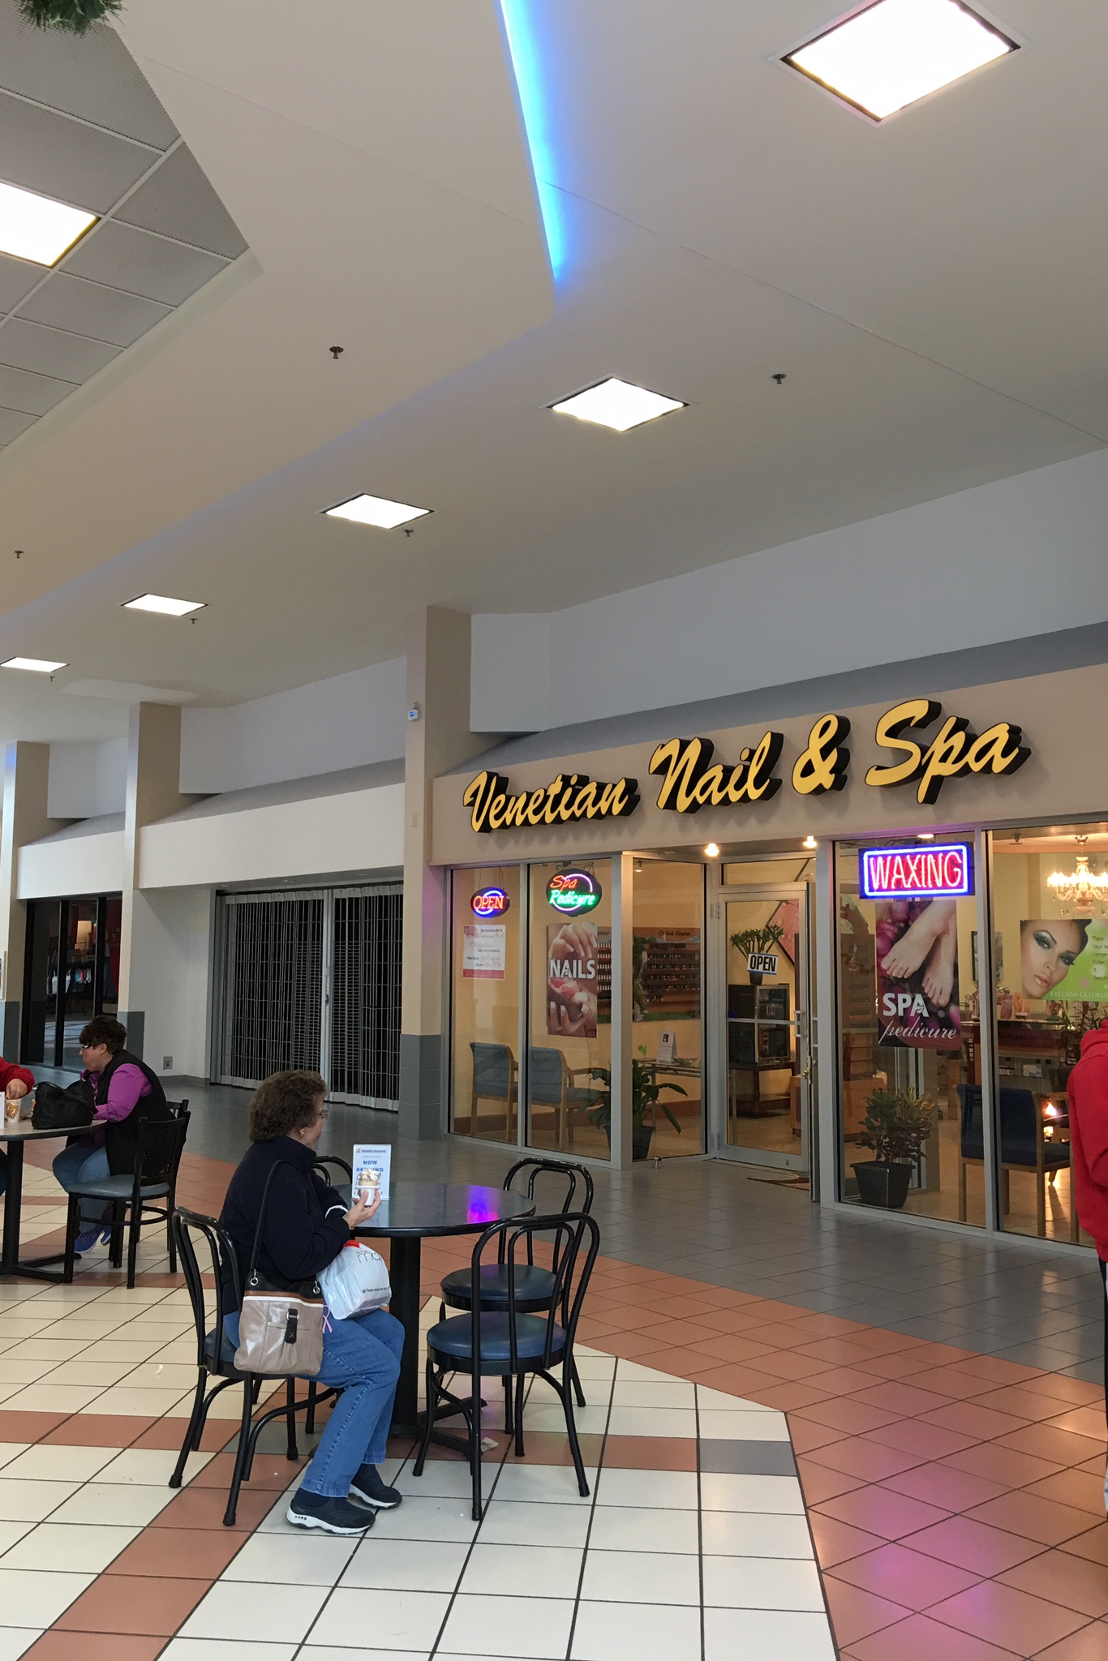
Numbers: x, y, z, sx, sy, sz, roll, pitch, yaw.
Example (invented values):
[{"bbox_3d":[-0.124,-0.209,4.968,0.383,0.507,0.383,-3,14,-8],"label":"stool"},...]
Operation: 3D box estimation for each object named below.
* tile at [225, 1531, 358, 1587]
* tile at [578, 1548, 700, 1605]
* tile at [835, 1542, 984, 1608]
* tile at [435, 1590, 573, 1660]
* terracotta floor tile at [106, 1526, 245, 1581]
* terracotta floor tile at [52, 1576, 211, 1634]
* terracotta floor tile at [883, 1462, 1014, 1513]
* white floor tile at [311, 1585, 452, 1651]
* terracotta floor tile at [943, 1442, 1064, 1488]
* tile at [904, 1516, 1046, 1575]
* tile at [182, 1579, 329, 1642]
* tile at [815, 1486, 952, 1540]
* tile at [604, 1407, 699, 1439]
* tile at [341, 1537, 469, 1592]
[{"bbox_3d":[-0.684,1.921,3.656,0.300,0.015,0.300,0,-6,5],"label":"tile"},{"bbox_3d":[0.230,1.960,3.646,0.305,0.010,0.302,0,-5,5],"label":"tile"},{"bbox_3d":[0.926,1.967,3.666,0.302,0.010,0.302,5,-7,-39],"label":"tile"},{"bbox_3d":[-0.106,1.911,3.336,0.301,0.012,0.297,0,-5,5],"label":"tile"},{"bbox_3d":[-0.997,1.940,3.724,0.301,0.012,0.297,0,-5,5],"label":"terracotta floor tile"},{"bbox_3d":[-1.016,1.891,3.382,0.300,0.015,0.300,0,-6,5],"label":"terracotta floor tile"},{"bbox_3d":[1.191,2.008,4.245,0.298,0.012,0.298,5,-7,-39],"label":"terracotta floor tile"},{"bbox_3d":[-0.414,1.901,3.351,0.299,0.010,0.299,0,-6,5],"label":"white floor tile"},{"bbox_3d":[1.425,2.025,4.433,0.299,0.010,0.299,5,-7,-39],"label":"terracotta floor tile"},{"bbox_3d":[1.161,1.986,3.857,0.302,0.010,0.302,5,-7,-39],"label":"tile"},{"bbox_3d":[-0.728,1.933,3.432,0.305,0.010,0.302,0,-5,5],"label":"tile"},{"bbox_3d":[0.957,1.988,4.053,0.298,0.012,0.298,5,-7,-39],"label":"tile"},{"bbox_3d":[0.346,2.070,4.855,0.305,0.010,0.302,0,-5,5],"label":"tile"},{"bbox_3d":[-0.385,1.931,3.655,0.299,0.010,0.299,0,-6,5],"label":"tile"}]

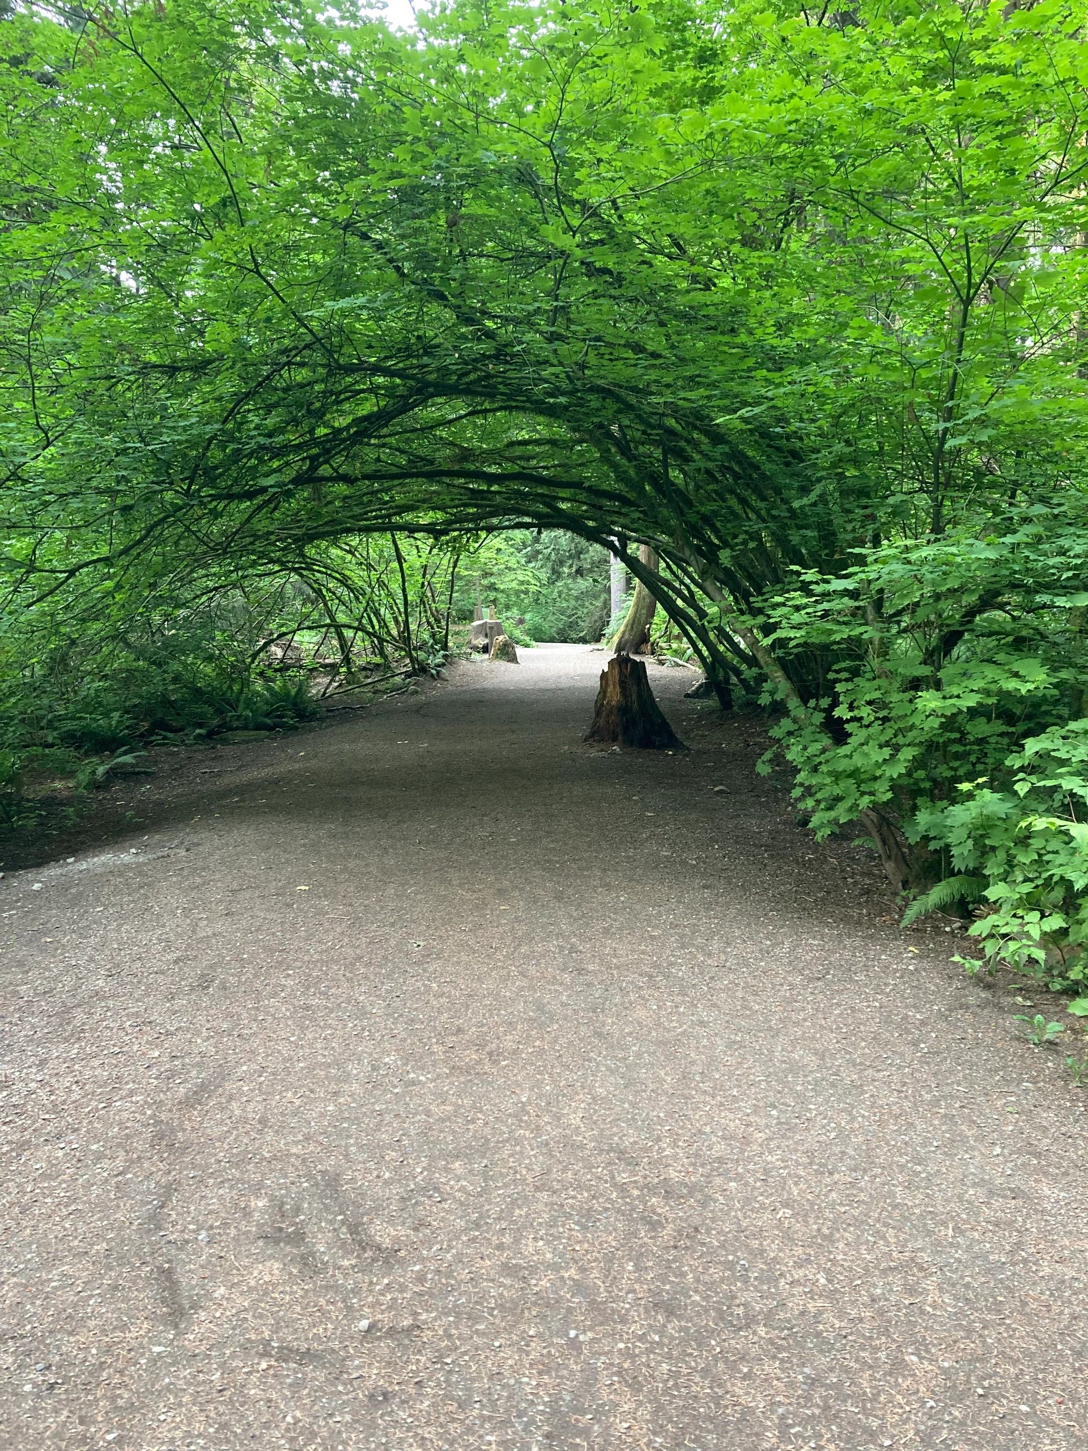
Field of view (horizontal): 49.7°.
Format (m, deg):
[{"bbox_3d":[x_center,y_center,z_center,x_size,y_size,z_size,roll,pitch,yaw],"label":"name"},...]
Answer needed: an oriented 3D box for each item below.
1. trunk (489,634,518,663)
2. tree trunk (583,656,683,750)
[{"bbox_3d":[-0.898,-1.759,26.739,0.680,0.619,0.646,0,6,0],"label":"trunk"},{"bbox_3d":[0.937,-0.285,12.087,1.018,0.910,0.967,0,6,0],"label":"tree trunk"}]

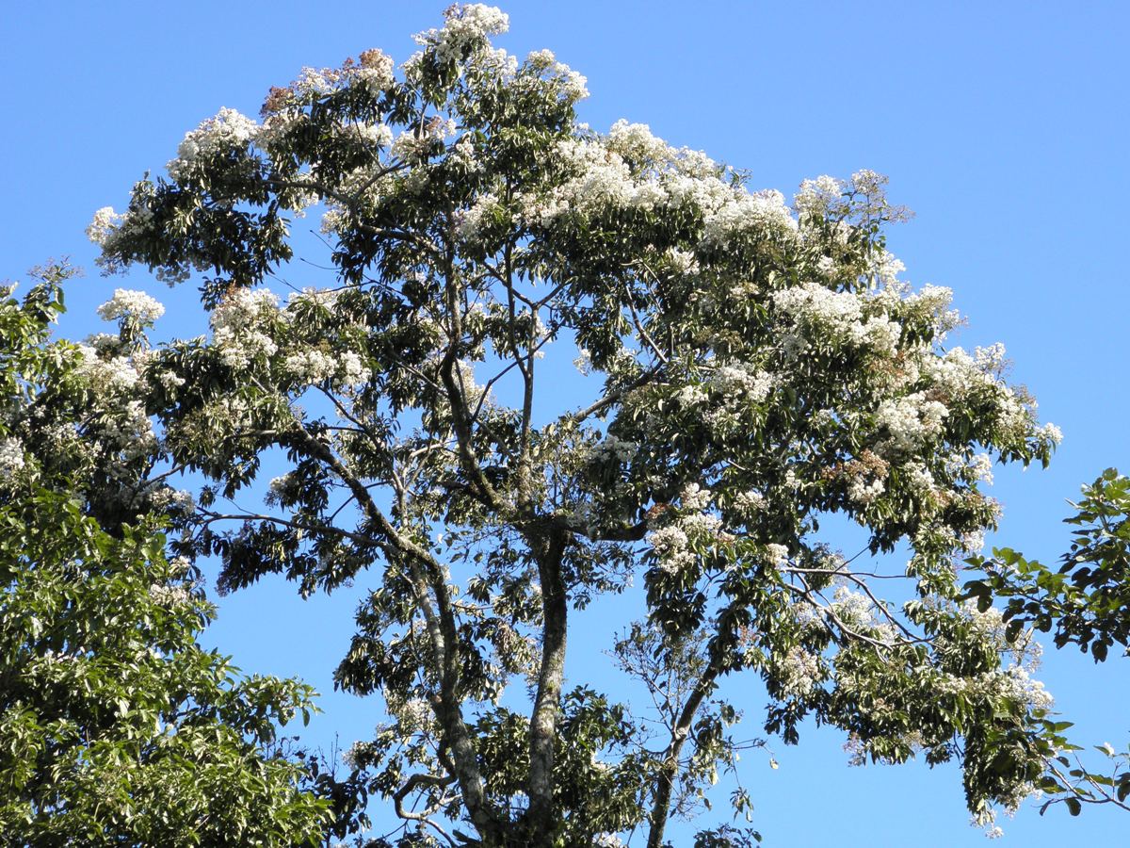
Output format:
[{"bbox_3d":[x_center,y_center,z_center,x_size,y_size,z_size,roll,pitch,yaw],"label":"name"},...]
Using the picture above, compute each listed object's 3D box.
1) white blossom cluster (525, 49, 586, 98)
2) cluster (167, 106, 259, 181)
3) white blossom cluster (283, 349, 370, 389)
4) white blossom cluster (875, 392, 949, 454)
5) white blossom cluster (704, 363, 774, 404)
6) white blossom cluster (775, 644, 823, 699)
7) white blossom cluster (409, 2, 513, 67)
[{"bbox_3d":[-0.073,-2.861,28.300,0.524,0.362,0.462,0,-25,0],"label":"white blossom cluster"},{"bbox_3d":[-2.854,-2.267,28.000,0.747,0.558,0.678,0,-25,0],"label":"cluster"},{"bbox_3d":[-1.883,-0.435,27.300,0.684,0.233,0.498,0,-25,0],"label":"white blossom cluster"},{"bbox_3d":[2.728,-0.004,27.200,0.592,0.448,0.540,0,-25,0],"label":"white blossom cluster"},{"bbox_3d":[1.363,-0.320,27.000,0.544,0.273,0.434,0,-25,0],"label":"white blossom cluster"},{"bbox_3d":[1.826,1.936,27.000,0.382,0.422,0.344,0,-25,0],"label":"white blossom cluster"},{"bbox_3d":[-0.851,-3.185,28.300,0.816,0.453,0.670,0,-25,0],"label":"white blossom cluster"}]

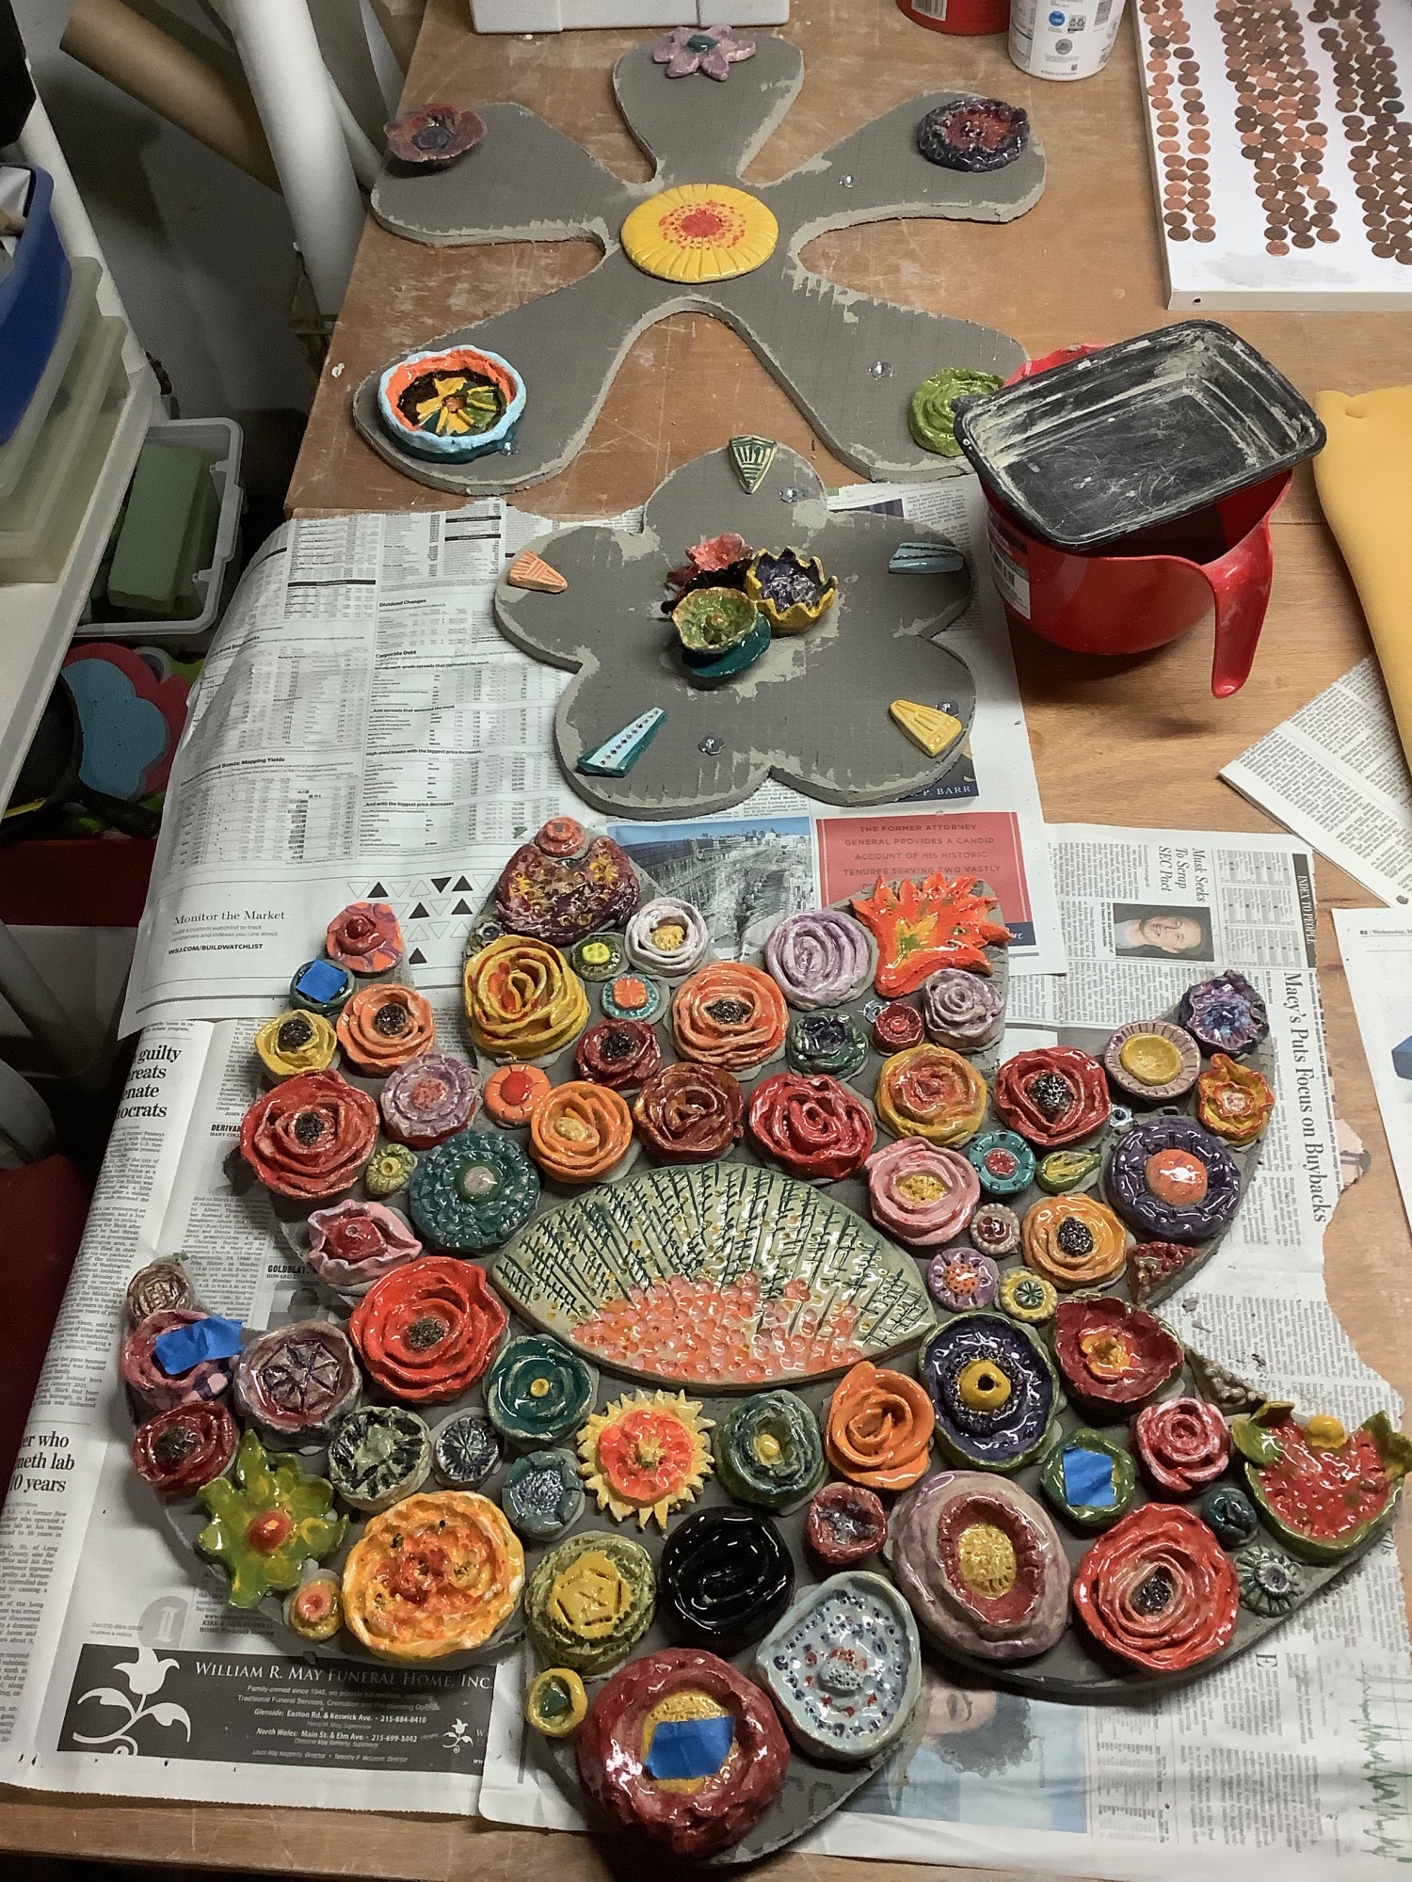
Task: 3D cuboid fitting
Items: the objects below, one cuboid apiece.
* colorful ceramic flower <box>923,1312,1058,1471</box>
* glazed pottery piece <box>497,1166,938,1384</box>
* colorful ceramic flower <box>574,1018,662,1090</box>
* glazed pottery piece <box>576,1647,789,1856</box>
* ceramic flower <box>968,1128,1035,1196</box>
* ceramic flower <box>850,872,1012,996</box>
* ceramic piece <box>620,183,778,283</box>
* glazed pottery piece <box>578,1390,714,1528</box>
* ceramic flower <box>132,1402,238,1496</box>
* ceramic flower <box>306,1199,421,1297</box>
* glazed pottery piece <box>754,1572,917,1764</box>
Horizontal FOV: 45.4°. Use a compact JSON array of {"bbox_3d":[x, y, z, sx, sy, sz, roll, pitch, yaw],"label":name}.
[{"bbox_3d":[0.148,0.242,0.891,0.068,0.030,0.084,-14,56,-6],"label":"colorful ceramic flower"},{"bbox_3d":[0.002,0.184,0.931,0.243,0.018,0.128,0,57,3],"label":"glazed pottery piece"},{"bbox_3d":[-0.053,0.069,1.008,0.051,0.024,0.047,-2,58,2],"label":"colorful ceramic flower"},{"bbox_3d":[-0.011,0.381,0.796,0.100,0.045,0.089,-2,58,2],"label":"glazed pottery piece"},{"bbox_3d":[0.172,0.127,0.978,0.038,0.013,0.038,-2,56,2],"label":"ceramic flower"},{"bbox_3d":[0.140,-0.006,1.046,0.100,0.020,0.084,-2,58,2],"label":"ceramic flower"},{"bbox_3d":[-0.006,-0.611,1.450,0.137,0.012,0.125,-5,57,0],"label":"ceramic piece"},{"bbox_3d":[-0.032,0.272,0.888,0.071,0.020,0.071,-2,56,2],"label":"glazed pottery piece"},{"bbox_3d":[-0.274,0.268,0.889,0.050,0.026,0.046,-5,57,0],"label":"ceramic flower"},{"bbox_3d":[-0.190,0.175,0.947,0.066,0.027,0.052,11,59,10],"label":"ceramic flower"},{"bbox_3d":[0.065,0.352,0.813,0.079,0.026,0.079,-4,57,0],"label":"glazed pottery piece"}]

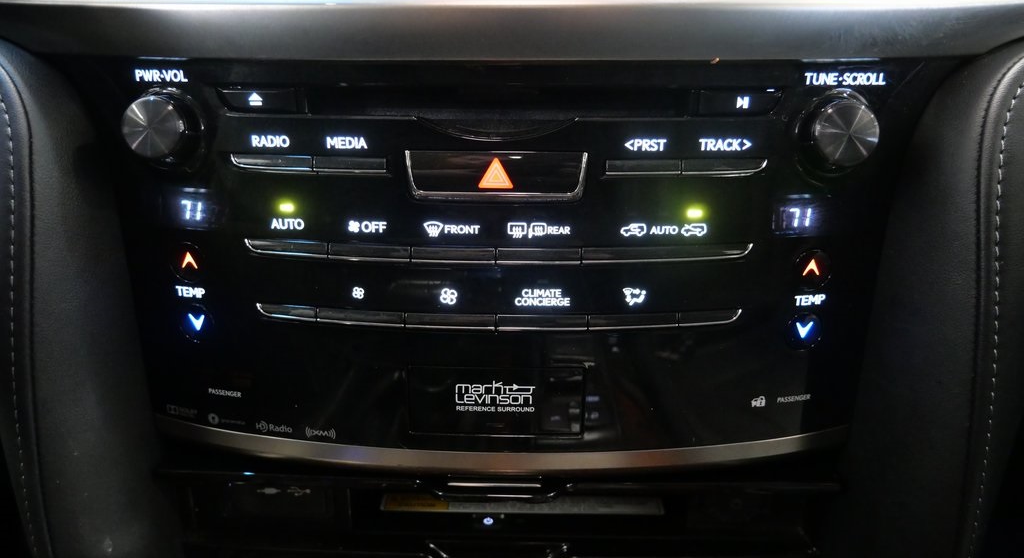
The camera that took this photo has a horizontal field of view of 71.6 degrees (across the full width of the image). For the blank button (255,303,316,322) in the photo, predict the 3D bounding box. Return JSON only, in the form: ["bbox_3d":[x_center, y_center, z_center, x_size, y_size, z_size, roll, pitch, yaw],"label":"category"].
[{"bbox_3d":[-0.088,0.013,0.278,0.026,0.006,0.006,3,13,11],"label":"blank button"}]

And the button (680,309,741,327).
[{"bbox_3d":[0.075,0.015,0.269,0.024,0.007,0.006,-1,13,-5],"label":"button"}]

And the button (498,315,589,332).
[{"bbox_3d":[0.011,0.016,0.267,0.034,0.006,0.006,1,13,1],"label":"button"}]

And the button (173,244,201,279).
[{"bbox_3d":[-0.129,-0.007,0.283,0.014,0.014,0.005,4,13,15],"label":"button"}]

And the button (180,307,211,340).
[{"bbox_3d":[-0.128,0.018,0.288,0.014,0.014,0.005,4,13,15],"label":"button"}]

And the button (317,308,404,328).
[{"bbox_3d":[-0.058,0.014,0.273,0.035,0.006,0.006,2,13,8],"label":"button"}]

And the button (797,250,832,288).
[{"bbox_3d":[0.114,-0.004,0.270,0.014,0.014,0.005,-2,13,-9],"label":"button"}]

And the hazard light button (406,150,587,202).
[{"bbox_3d":[-0.006,-0.037,0.256,0.064,0.018,0.007,1,13,3],"label":"hazard light button"}]

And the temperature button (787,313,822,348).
[{"bbox_3d":[0.113,0.020,0.275,0.015,0.015,0.005,-2,13,-9],"label":"temperature button"}]

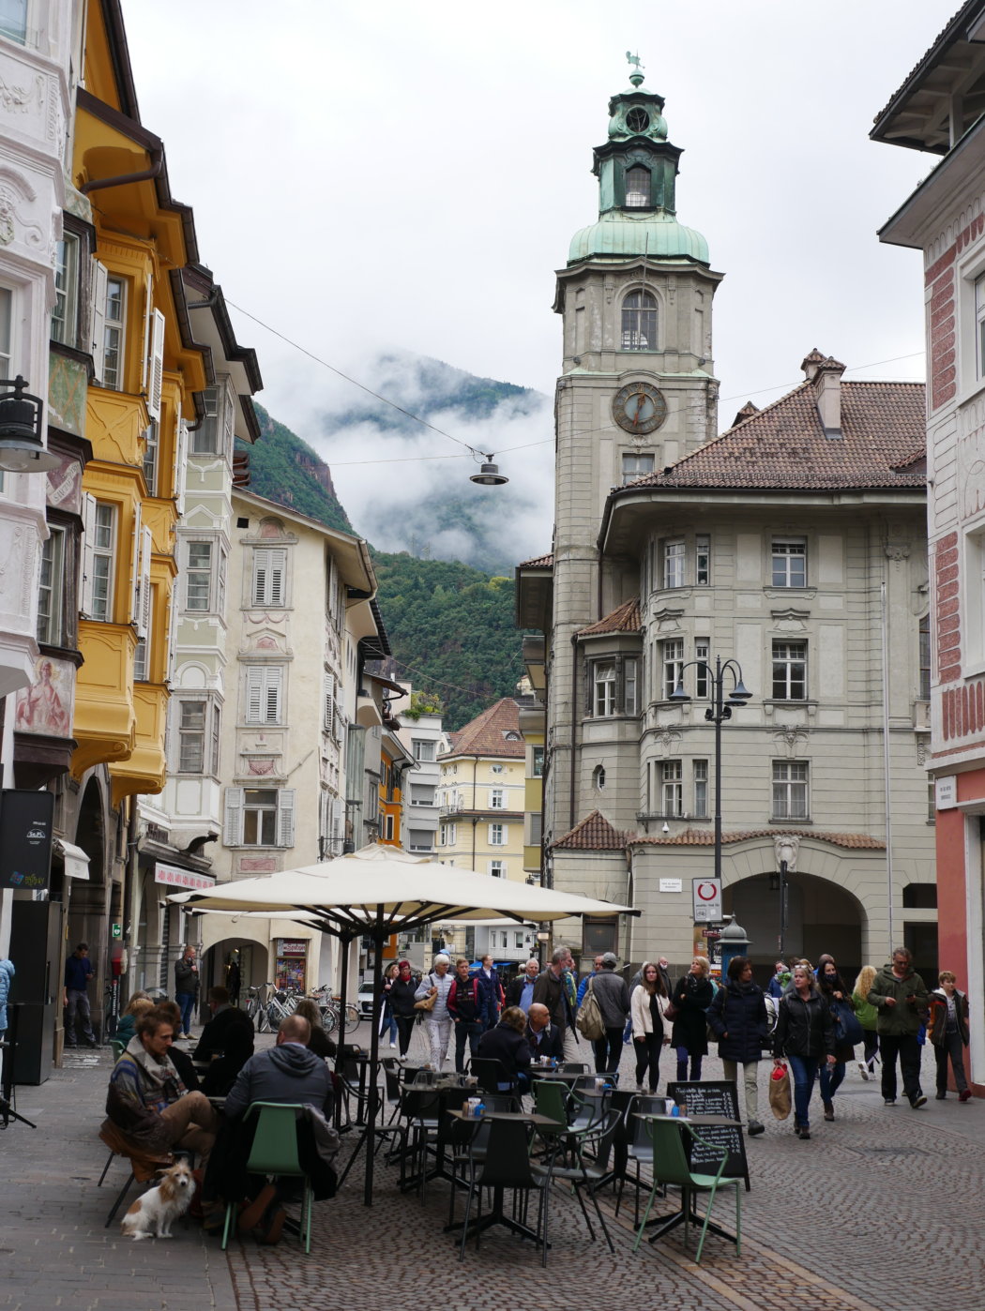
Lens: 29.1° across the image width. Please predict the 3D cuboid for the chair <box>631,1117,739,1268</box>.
[{"bbox_3d":[1.143,3.076,10.999,0.490,0.775,0.490,10,-12,-44],"label":"chair"}]

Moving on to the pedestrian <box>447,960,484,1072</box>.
[{"bbox_3d":[-0.334,4.575,23.577,0.500,1.600,0.400,2,-9,-3],"label":"pedestrian"}]

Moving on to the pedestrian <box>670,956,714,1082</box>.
[{"bbox_3d":[2.426,4.513,23.000,0.520,1.700,0.400,-1,-9,14],"label":"pedestrian"}]

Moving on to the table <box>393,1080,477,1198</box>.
[{"bbox_3d":[-0.388,3.586,14.050,0.620,0.740,0.700,2,-9,-8],"label":"table"}]

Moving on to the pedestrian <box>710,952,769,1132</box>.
[{"bbox_3d":[2.363,3.702,18.003,0.580,1.670,0.480,3,-9,-8],"label":"pedestrian"}]

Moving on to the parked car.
[{"bbox_3d":[-4.747,14.028,77.000,1.820,1.560,4.400,1,-9,1],"label":"parked car"}]

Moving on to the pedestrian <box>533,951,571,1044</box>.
[{"bbox_3d":[0.708,4.206,21.512,0.500,1.740,0.550,-4,-10,30],"label":"pedestrian"}]

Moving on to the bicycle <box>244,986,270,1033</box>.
[{"bbox_3d":[-5.299,8.020,42.600,0.580,1.030,1.720,0,-9,5],"label":"bicycle"}]

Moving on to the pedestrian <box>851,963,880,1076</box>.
[{"bbox_3d":[5.566,5.442,28.200,0.470,1.650,0.470,0,-9,6],"label":"pedestrian"}]

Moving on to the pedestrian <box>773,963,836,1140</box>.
[{"bbox_3d":[3.109,3.930,18.850,0.600,1.690,0.450,1,-9,3],"label":"pedestrian"}]

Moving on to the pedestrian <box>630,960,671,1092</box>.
[{"bbox_3d":[2.015,4.749,24.200,0.500,1.650,0.360,2,-9,-7],"label":"pedestrian"}]

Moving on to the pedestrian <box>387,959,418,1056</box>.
[{"bbox_3d":[-1.456,5.855,31.300,0.520,1.650,0.420,2,-9,-6],"label":"pedestrian"}]

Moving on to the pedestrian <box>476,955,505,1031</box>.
[{"bbox_3d":[-0.064,5.602,29.800,0.500,1.740,0.420,4,-10,-20],"label":"pedestrian"}]

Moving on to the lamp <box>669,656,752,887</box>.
[{"bbox_3d":[4.503,4.004,39.000,1.750,8.060,1.800,1,-9,0],"label":"lamp"}]

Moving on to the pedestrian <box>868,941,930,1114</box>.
[{"bbox_3d":[4.610,4.203,21.424,0.660,1.780,0.480,2,-9,-3],"label":"pedestrian"}]

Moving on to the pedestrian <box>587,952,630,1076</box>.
[{"bbox_3d":[1.517,4.741,24.600,0.520,1.760,0.380,0,-9,7],"label":"pedestrian"}]

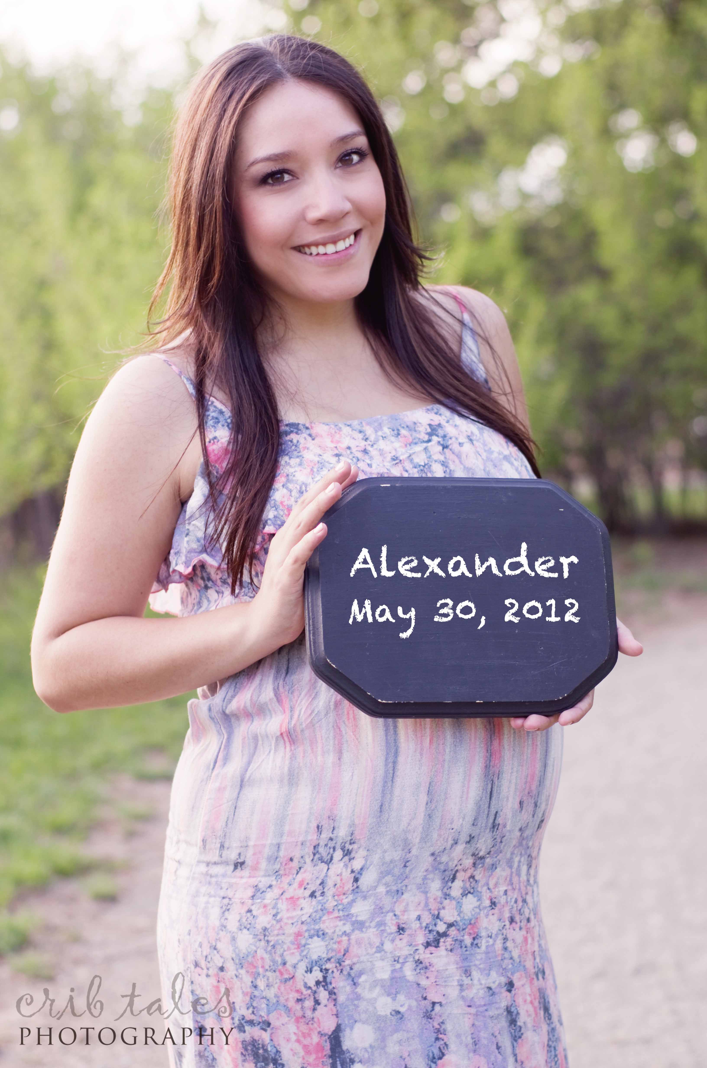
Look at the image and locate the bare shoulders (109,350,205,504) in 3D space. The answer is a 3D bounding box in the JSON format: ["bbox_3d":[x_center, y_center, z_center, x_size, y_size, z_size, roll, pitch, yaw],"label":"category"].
[{"bbox_3d":[-0.169,-0.092,1.900,0.090,0.138,0.105,-1,2,-25],"label":"bare shoulders"}]

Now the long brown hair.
[{"bbox_3d":[-0.011,-0.194,1.950,0.310,0.490,0.250,-4,2,-21],"label":"long brown hair"}]

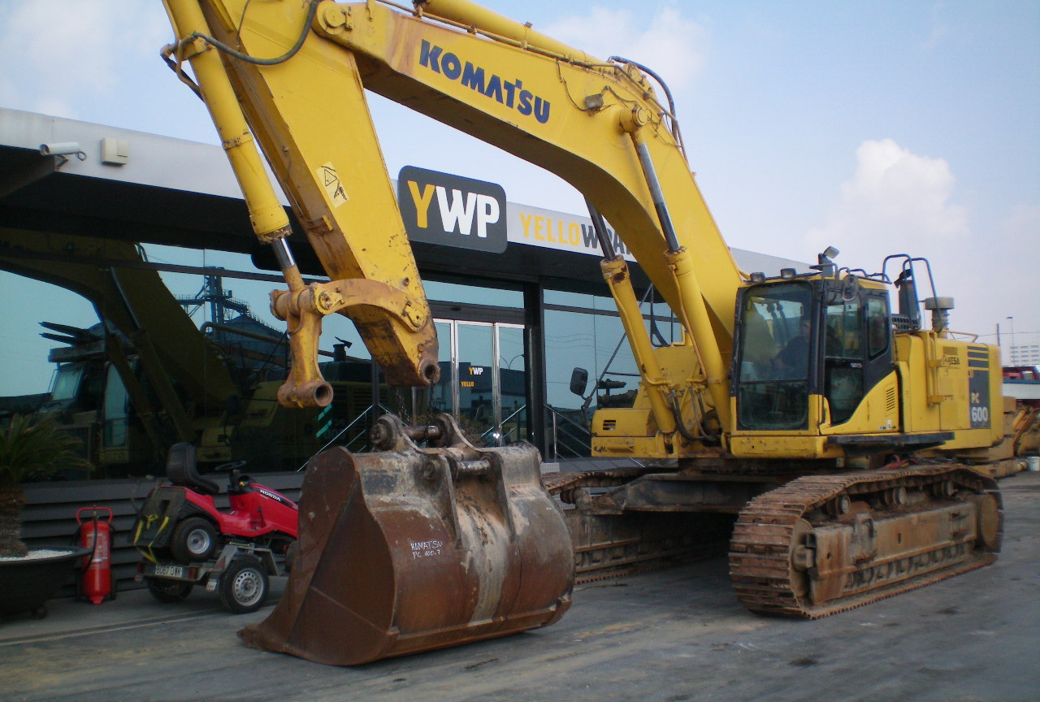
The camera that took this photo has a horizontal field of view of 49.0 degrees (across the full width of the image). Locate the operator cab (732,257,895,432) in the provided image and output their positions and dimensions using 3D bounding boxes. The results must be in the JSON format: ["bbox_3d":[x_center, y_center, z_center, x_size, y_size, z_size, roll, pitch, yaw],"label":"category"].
[{"bbox_3d":[3.117,0.060,12.082,0.990,1.670,1.830,-4,-5,41],"label":"operator cab"}]

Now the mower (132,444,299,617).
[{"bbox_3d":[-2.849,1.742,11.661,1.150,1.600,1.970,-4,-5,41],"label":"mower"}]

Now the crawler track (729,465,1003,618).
[{"bbox_3d":[3.905,1.897,12.154,0.620,1.200,5.420,-4,-5,41],"label":"crawler track"}]

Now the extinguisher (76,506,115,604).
[{"bbox_3d":[-4.373,2.090,11.750,0.410,1.000,0.400,1,-4,-25],"label":"extinguisher"}]

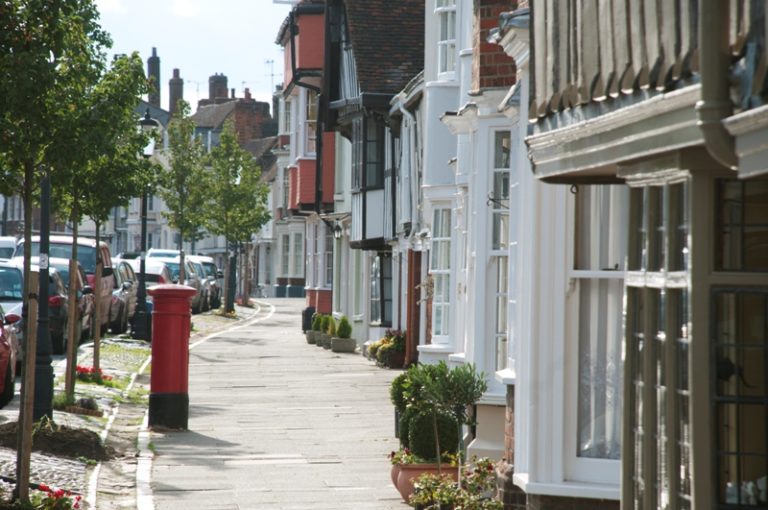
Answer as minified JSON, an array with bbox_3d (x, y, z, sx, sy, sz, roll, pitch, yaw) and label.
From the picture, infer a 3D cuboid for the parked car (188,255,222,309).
[{"bbox_3d":[-5.606,0.788,118.500,1.780,1.520,4.300,1,0,2],"label":"parked car"}]

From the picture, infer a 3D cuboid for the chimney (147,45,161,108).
[{"bbox_3d":[-10.298,-7.975,178.000,0.580,2.650,0.620,1,0,17],"label":"chimney"}]

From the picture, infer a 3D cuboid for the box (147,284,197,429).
[{"bbox_3d":[-2.248,1.086,42.200,0.530,1.530,0.530,1,0,3],"label":"box"}]

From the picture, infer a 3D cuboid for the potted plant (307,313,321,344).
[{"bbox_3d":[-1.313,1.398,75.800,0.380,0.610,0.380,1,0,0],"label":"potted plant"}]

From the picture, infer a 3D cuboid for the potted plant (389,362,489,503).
[{"bbox_3d":[0.405,1.319,29.600,0.740,1.050,0.680,1,0,0],"label":"potted plant"}]

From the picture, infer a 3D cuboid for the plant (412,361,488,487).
[{"bbox_3d":[0.456,1.251,27.300,0.530,1.040,0.530,1,0,0],"label":"plant"}]

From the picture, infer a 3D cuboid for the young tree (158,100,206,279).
[{"bbox_3d":[-4.831,-1.024,96.000,1.250,5.500,1.250,1,0,0],"label":"young tree"}]

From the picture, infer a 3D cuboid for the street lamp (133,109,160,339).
[{"bbox_3d":[-4.909,-0.628,82.000,0.460,4.800,0.460,1,0,0],"label":"street lamp"}]

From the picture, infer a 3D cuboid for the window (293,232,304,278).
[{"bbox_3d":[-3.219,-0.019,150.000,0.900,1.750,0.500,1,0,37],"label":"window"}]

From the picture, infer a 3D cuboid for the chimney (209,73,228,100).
[{"bbox_3d":[-7.602,-7.739,183.000,0.880,1.280,0.850,1,0,18],"label":"chimney"}]

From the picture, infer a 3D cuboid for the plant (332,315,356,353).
[{"bbox_3d":[-0.683,1.324,67.200,0.420,0.640,0.400,1,0,17],"label":"plant"}]

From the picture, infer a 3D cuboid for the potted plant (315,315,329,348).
[{"bbox_3d":[-1.139,1.413,73.800,0.360,0.620,0.360,1,0,0],"label":"potted plant"}]

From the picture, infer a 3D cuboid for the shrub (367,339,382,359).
[{"bbox_3d":[-0.154,1.514,64.500,0.280,0.330,0.280,1,0,17],"label":"shrub"}]

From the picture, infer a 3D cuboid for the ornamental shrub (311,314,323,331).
[{"bbox_3d":[-1.270,1.279,75.500,0.240,0.320,0.240,1,0,0],"label":"ornamental shrub"}]

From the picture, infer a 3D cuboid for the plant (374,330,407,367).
[{"bbox_3d":[0.109,1.450,61.800,0.480,0.620,0.480,1,0,0],"label":"plant"}]

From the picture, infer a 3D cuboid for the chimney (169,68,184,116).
[{"bbox_3d":[-9.218,-7.219,177.000,0.660,2.150,0.660,1,0,17],"label":"chimney"}]

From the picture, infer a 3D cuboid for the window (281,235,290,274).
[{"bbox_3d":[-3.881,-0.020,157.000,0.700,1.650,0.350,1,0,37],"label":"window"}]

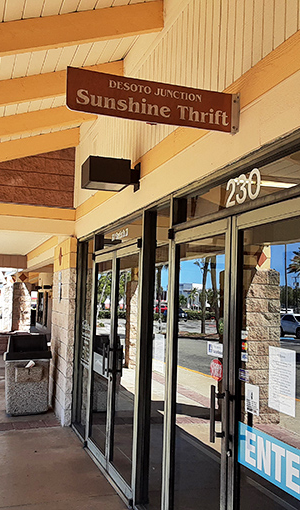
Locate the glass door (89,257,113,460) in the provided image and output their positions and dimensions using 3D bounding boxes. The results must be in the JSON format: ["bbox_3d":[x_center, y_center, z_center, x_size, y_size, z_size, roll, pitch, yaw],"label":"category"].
[{"bbox_3d":[-0.516,1.070,5.721,0.070,2.100,0.920,3,-5,-18],"label":"glass door"}]

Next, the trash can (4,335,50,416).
[{"bbox_3d":[-1.830,1.749,7.900,0.610,1.120,0.600,4,-5,-20],"label":"trash can"}]

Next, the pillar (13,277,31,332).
[{"bbox_3d":[-4.280,1.597,17.792,0.580,1.900,0.550,3,-5,-18],"label":"pillar"}]

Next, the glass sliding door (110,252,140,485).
[{"bbox_3d":[-0.237,1.012,4.878,0.070,2.100,0.900,3,-5,-18],"label":"glass sliding door"}]

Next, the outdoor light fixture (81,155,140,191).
[{"bbox_3d":[-0.309,-0.639,4.217,0.400,0.210,0.310,3,-5,-18],"label":"outdoor light fixture"}]

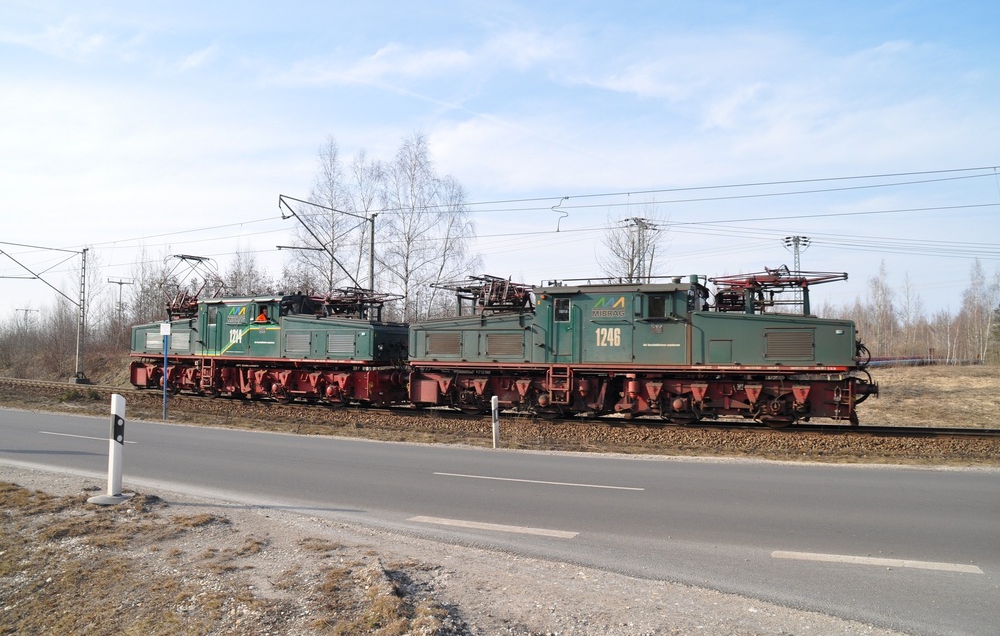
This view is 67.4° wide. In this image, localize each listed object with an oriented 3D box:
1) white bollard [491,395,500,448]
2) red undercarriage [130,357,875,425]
[{"bbox_3d":[-0.078,2.037,14.600,0.110,1.030,0.120,-1,-1,29],"label":"white bollard"},{"bbox_3d":[-2.670,2.214,25.164,27.580,1.550,3.500,-1,-1,26],"label":"red undercarriage"}]

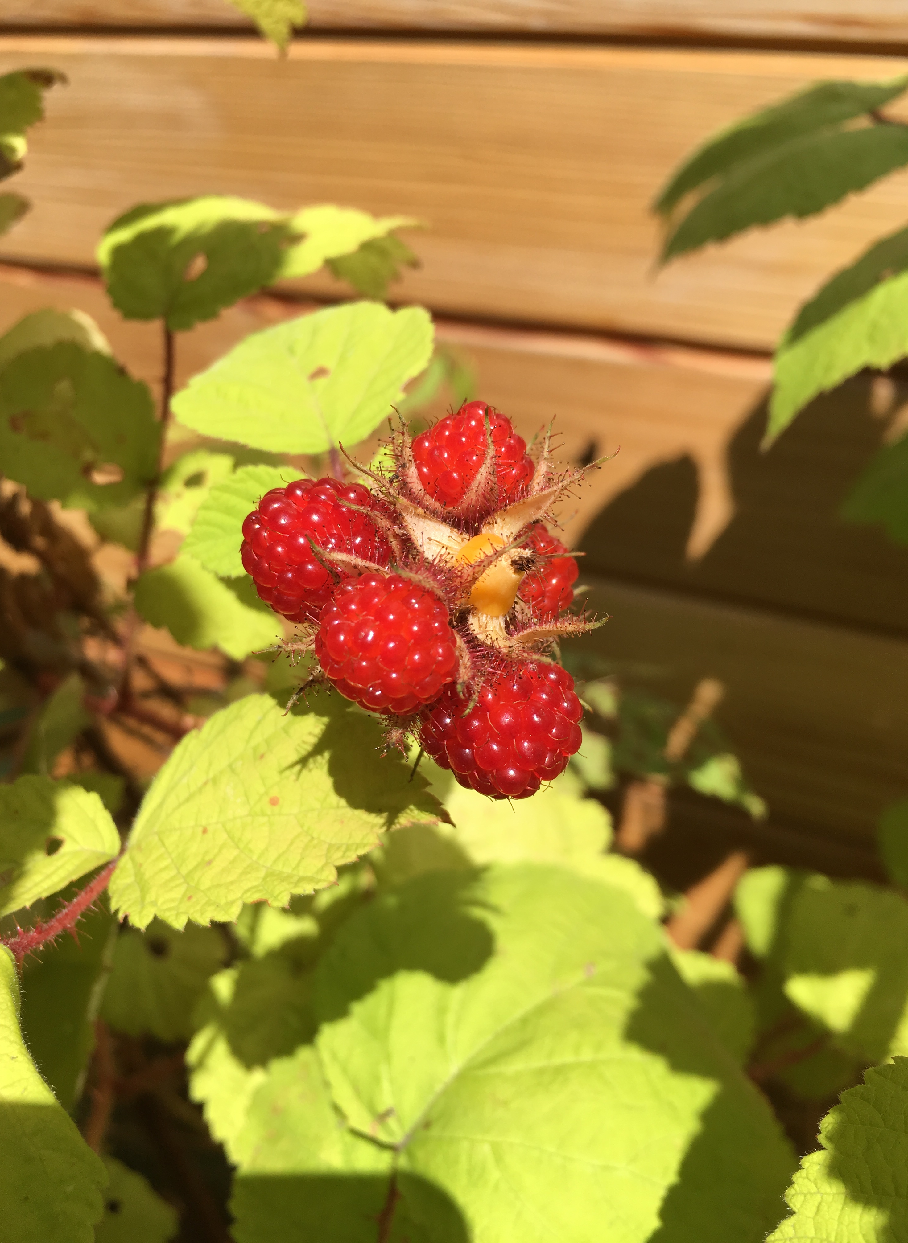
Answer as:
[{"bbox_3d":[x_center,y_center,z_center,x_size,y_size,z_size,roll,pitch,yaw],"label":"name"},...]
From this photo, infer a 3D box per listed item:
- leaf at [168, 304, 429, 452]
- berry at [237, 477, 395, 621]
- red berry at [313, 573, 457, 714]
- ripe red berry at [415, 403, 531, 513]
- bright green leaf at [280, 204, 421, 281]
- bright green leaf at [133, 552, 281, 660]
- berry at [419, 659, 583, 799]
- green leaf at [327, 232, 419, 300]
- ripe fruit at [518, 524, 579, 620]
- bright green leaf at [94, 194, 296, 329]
[{"bbox_3d":[-0.024,-0.039,0.168,0.040,0.007,0.036,-12,44,-5],"label":"leaf"},{"bbox_3d":[-0.016,-0.009,0.126,0.017,0.017,0.017,7,0,-22],"label":"berry"},{"bbox_3d":[-0.008,0.003,0.120,0.016,0.016,0.015,41,27,0],"label":"red berry"},{"bbox_3d":[0.003,-0.020,0.129,0.015,0.015,0.015,3,13,0],"label":"ripe red berry"},{"bbox_3d":[-0.021,-0.075,0.205,0.026,0.007,0.022,3,53,-7],"label":"bright green leaf"},{"bbox_3d":[-0.044,-0.003,0.185,0.026,0.007,0.022,31,44,-12],"label":"bright green leaf"},{"bbox_3d":[0.005,0.013,0.122,0.017,0.017,0.015,-25,59,0],"label":"berry"},{"bbox_3d":[-0.016,-0.072,0.210,0.018,0.006,0.016,3,64,-6],"label":"green leaf"},{"bbox_3d":[0.010,-0.006,0.134,0.012,0.012,0.012,0,0,-24],"label":"ripe fruit"},{"bbox_3d":[-0.047,-0.065,0.190,0.034,0.008,0.032,5,55,-16],"label":"bright green leaf"}]

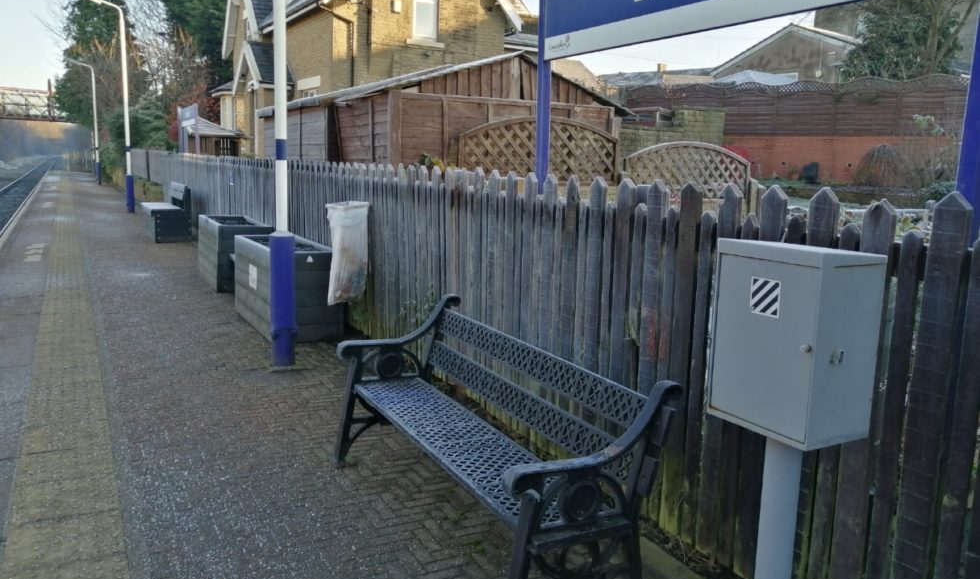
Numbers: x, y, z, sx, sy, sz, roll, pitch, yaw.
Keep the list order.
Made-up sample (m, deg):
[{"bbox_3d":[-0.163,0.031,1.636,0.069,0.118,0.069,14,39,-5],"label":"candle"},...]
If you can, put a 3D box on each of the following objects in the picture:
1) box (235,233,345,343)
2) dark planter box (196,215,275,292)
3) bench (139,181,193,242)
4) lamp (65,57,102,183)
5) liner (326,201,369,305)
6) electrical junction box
[{"bbox_3d":[-1.861,-0.052,6.964,0.570,0.745,1.630,-4,11,-28],"label":"box"},{"bbox_3d":[-3.108,-0.474,9.285,0.585,0.735,1.540,-4,11,-28],"label":"dark planter box"},{"bbox_3d":[-5.855,-1.423,13.803,0.645,0.950,1.860,-4,11,-28],"label":"bench"},{"bbox_3d":[-17.715,-7.283,33.311,1.200,5.370,0.220,-4,11,-28],"label":"lamp"},{"bbox_3d":[-1.127,-0.293,6.048,0.310,0.800,0.310,-4,11,-28],"label":"liner"},{"bbox_3d":[0.852,0.135,2.156,0.254,0.512,0.353,-2,9,-28],"label":"electrical junction box"}]

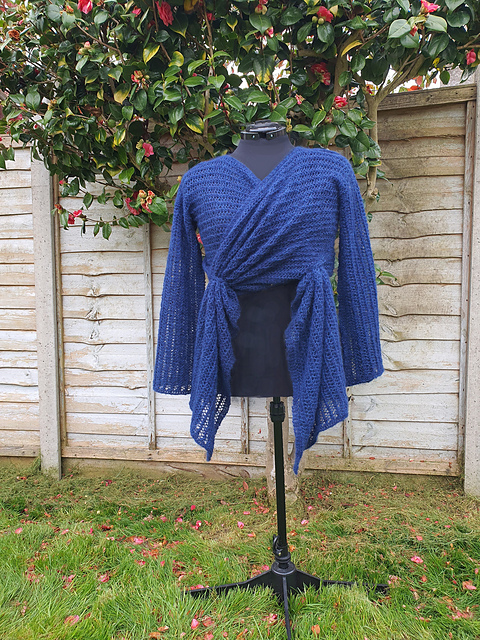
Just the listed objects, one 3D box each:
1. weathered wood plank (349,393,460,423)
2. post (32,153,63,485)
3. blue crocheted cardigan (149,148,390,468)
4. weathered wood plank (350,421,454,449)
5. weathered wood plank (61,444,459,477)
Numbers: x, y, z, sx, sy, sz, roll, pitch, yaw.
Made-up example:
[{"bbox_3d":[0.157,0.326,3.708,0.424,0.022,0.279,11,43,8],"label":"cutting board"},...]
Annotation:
[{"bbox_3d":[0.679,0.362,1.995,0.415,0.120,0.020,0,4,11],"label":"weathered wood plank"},{"bbox_3d":[-0.885,-0.033,2.271,0.098,1.554,0.100,1,4,11],"label":"post"},{"bbox_3d":[0.070,-0.033,1.200,0.570,0.780,0.280,-2,4,6],"label":"blue crocheted cardigan"},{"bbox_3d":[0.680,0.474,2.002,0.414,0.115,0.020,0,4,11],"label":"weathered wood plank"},{"bbox_3d":[0.021,0.618,2.130,1.767,0.055,0.030,0,4,11],"label":"weathered wood plank"}]

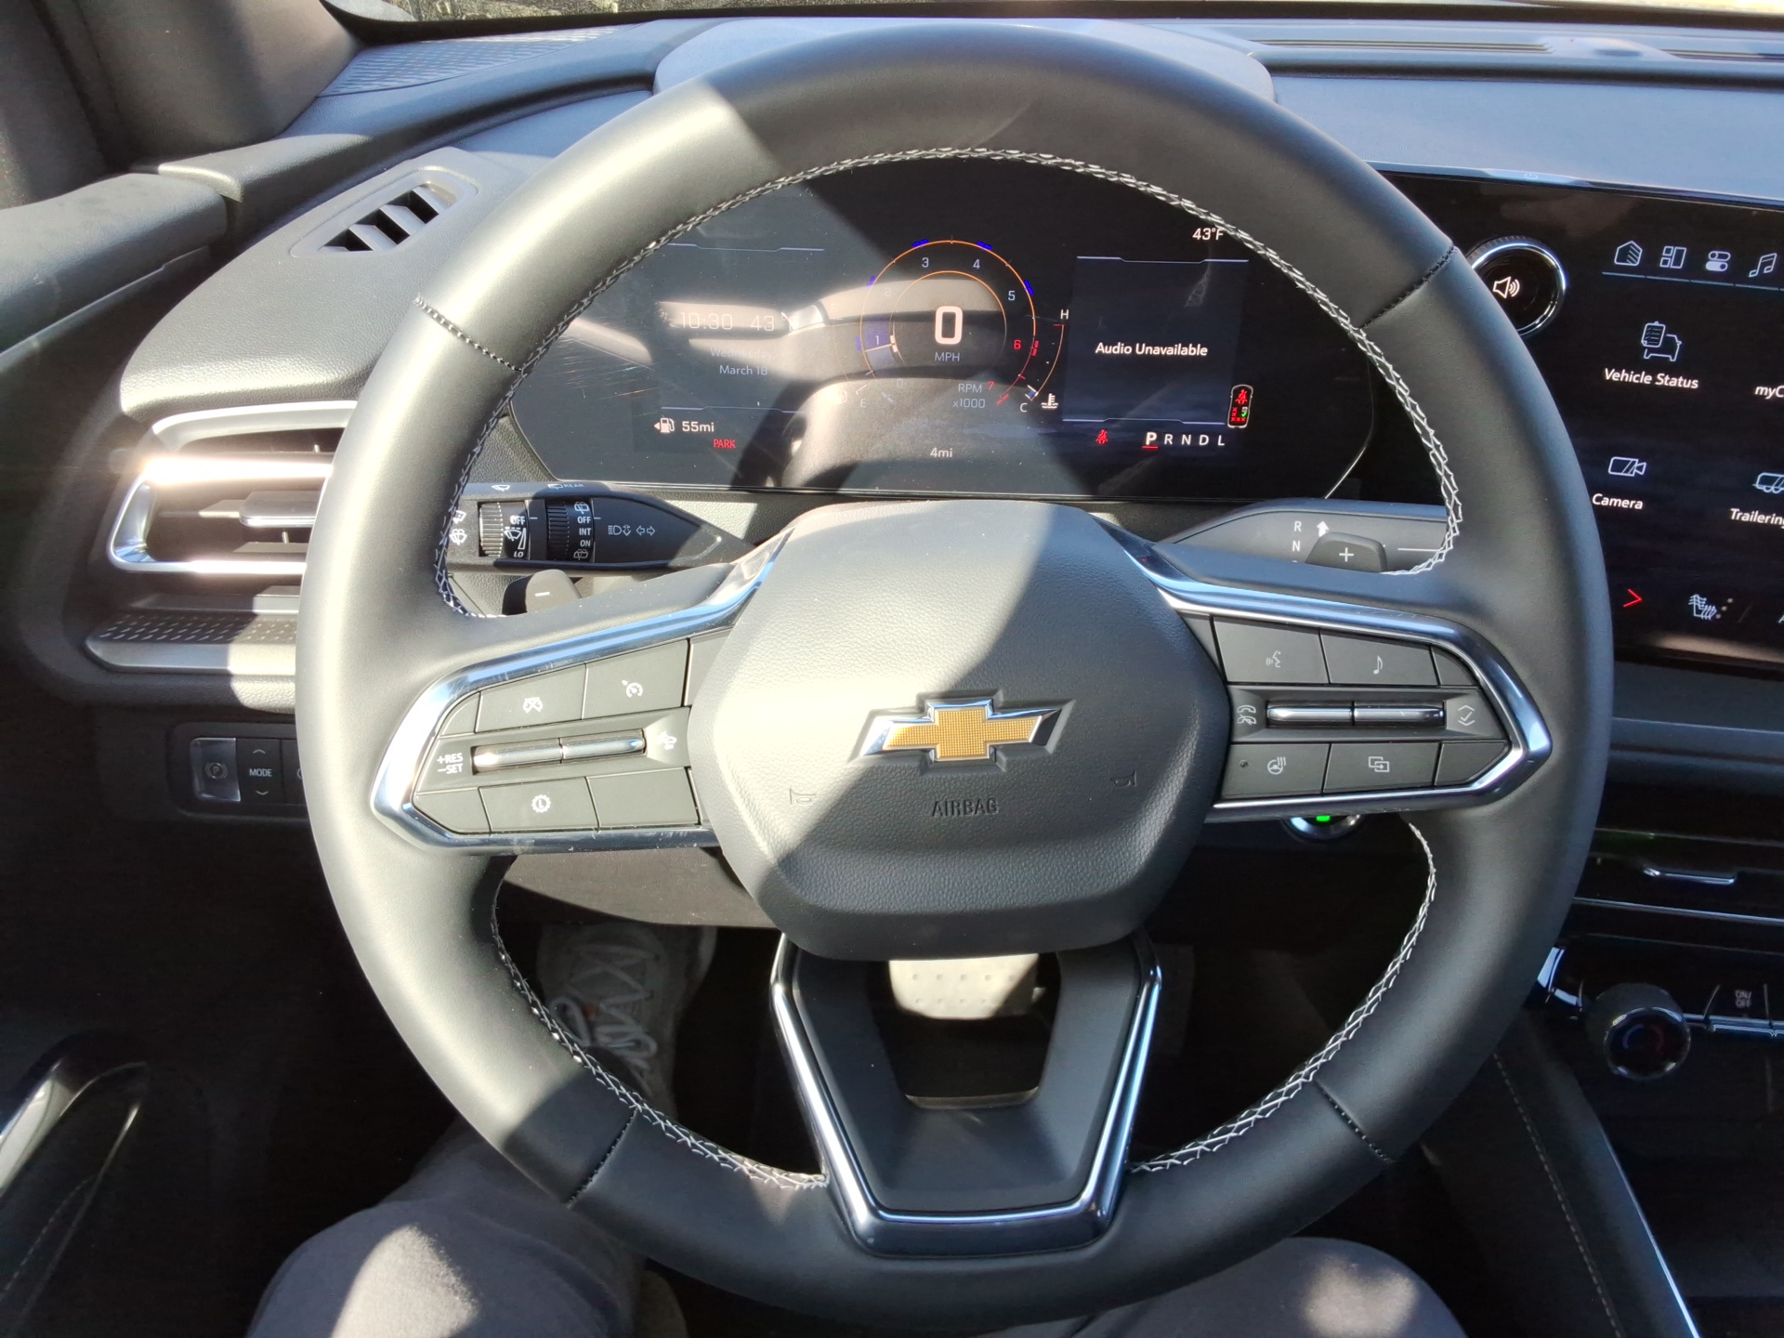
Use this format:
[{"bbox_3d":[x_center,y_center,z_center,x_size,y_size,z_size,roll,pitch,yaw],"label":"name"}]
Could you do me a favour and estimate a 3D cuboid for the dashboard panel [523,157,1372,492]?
[{"bbox_3d":[0.022,-0.143,0.598,0.360,0.138,0.030,2,13,0],"label":"dashboard panel"}]

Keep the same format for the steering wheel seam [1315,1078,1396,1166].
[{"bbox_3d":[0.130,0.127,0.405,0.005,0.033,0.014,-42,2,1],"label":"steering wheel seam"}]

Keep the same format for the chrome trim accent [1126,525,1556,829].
[{"bbox_3d":[0.124,0.002,0.406,0.120,0.083,0.025,-3,3,0],"label":"chrome trim accent"}]

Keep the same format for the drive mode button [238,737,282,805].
[{"bbox_3d":[-0.273,0.045,0.625,0.020,0.029,0.012,0,16,-2],"label":"drive mode button"}]

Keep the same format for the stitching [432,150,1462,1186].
[{"bbox_3d":[0.016,0.000,0.410,0.292,0.294,0.022,-3,3,0],"label":"stitching"}]

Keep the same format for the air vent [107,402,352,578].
[{"bbox_3d":[-0.266,-0.075,0.605,0.118,0.074,0.030,1,16,-2],"label":"air vent"}]

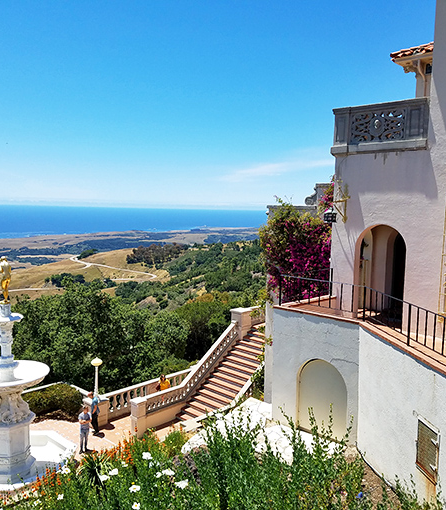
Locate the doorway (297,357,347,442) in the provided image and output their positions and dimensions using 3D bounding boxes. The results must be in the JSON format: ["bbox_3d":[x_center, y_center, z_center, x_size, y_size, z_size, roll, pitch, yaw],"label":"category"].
[{"bbox_3d":[2.166,3.071,11.027,1.226,1.677,0.220,6,8,41],"label":"doorway"}]

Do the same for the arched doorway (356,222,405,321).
[{"bbox_3d":[3.913,0.511,12.513,1.284,2.524,0.450,6,8,41],"label":"arched doorway"}]

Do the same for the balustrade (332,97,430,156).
[{"bbox_3d":[3.710,-2.995,12.140,2.372,1.110,0.350,6,8,41],"label":"balustrade"}]

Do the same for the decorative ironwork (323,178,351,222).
[{"bbox_3d":[2.798,-1.330,12.473,0.345,1.093,0.978,6,8,41],"label":"decorative ironwork"}]

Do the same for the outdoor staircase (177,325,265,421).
[{"bbox_3d":[0.807,5.328,22.381,2.700,3.200,5.300,6,8,41],"label":"outdoor staircase"}]

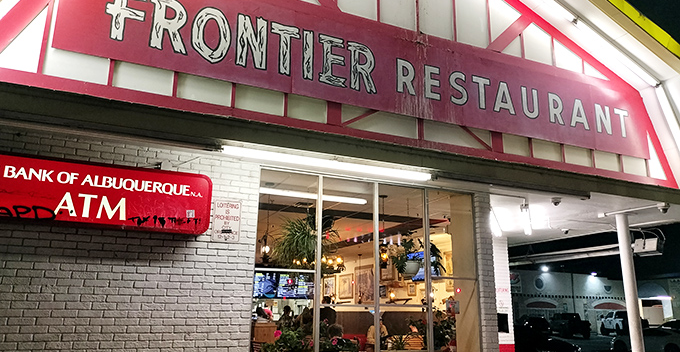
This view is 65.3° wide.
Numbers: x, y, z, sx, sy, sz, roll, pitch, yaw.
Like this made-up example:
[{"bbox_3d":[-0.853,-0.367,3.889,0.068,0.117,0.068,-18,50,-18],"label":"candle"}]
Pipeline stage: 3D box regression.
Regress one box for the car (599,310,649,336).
[{"bbox_3d":[24.385,12.739,45.623,1.950,2.000,5.600,-1,-14,8],"label":"car"}]

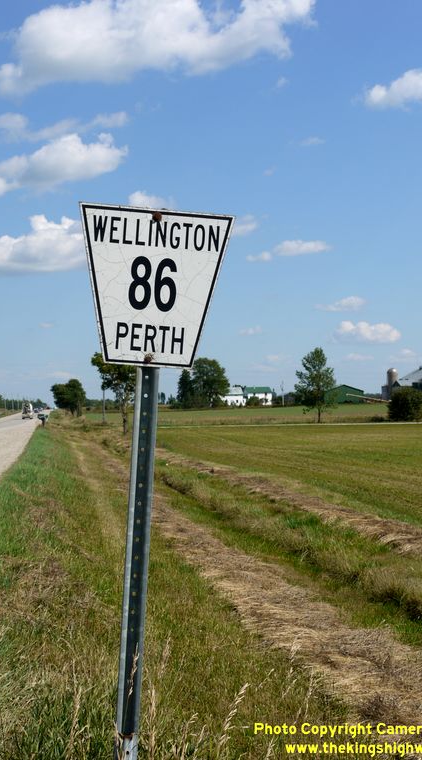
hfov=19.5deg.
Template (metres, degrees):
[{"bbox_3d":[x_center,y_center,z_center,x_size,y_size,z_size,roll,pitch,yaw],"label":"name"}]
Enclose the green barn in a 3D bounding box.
[{"bbox_3d":[49.400,5.370,455.000,14.400,7.000,19.000,-1,-1,6],"label":"green barn"}]

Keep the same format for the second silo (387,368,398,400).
[{"bbox_3d":[73.190,1.930,495.000,4.500,13.200,4.500,-1,-1,-7],"label":"second silo"}]

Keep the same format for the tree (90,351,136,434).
[{"bbox_3d":[-8.630,0.990,116.000,5.100,8.000,5.100,-1,-1,-7],"label":"tree"}]

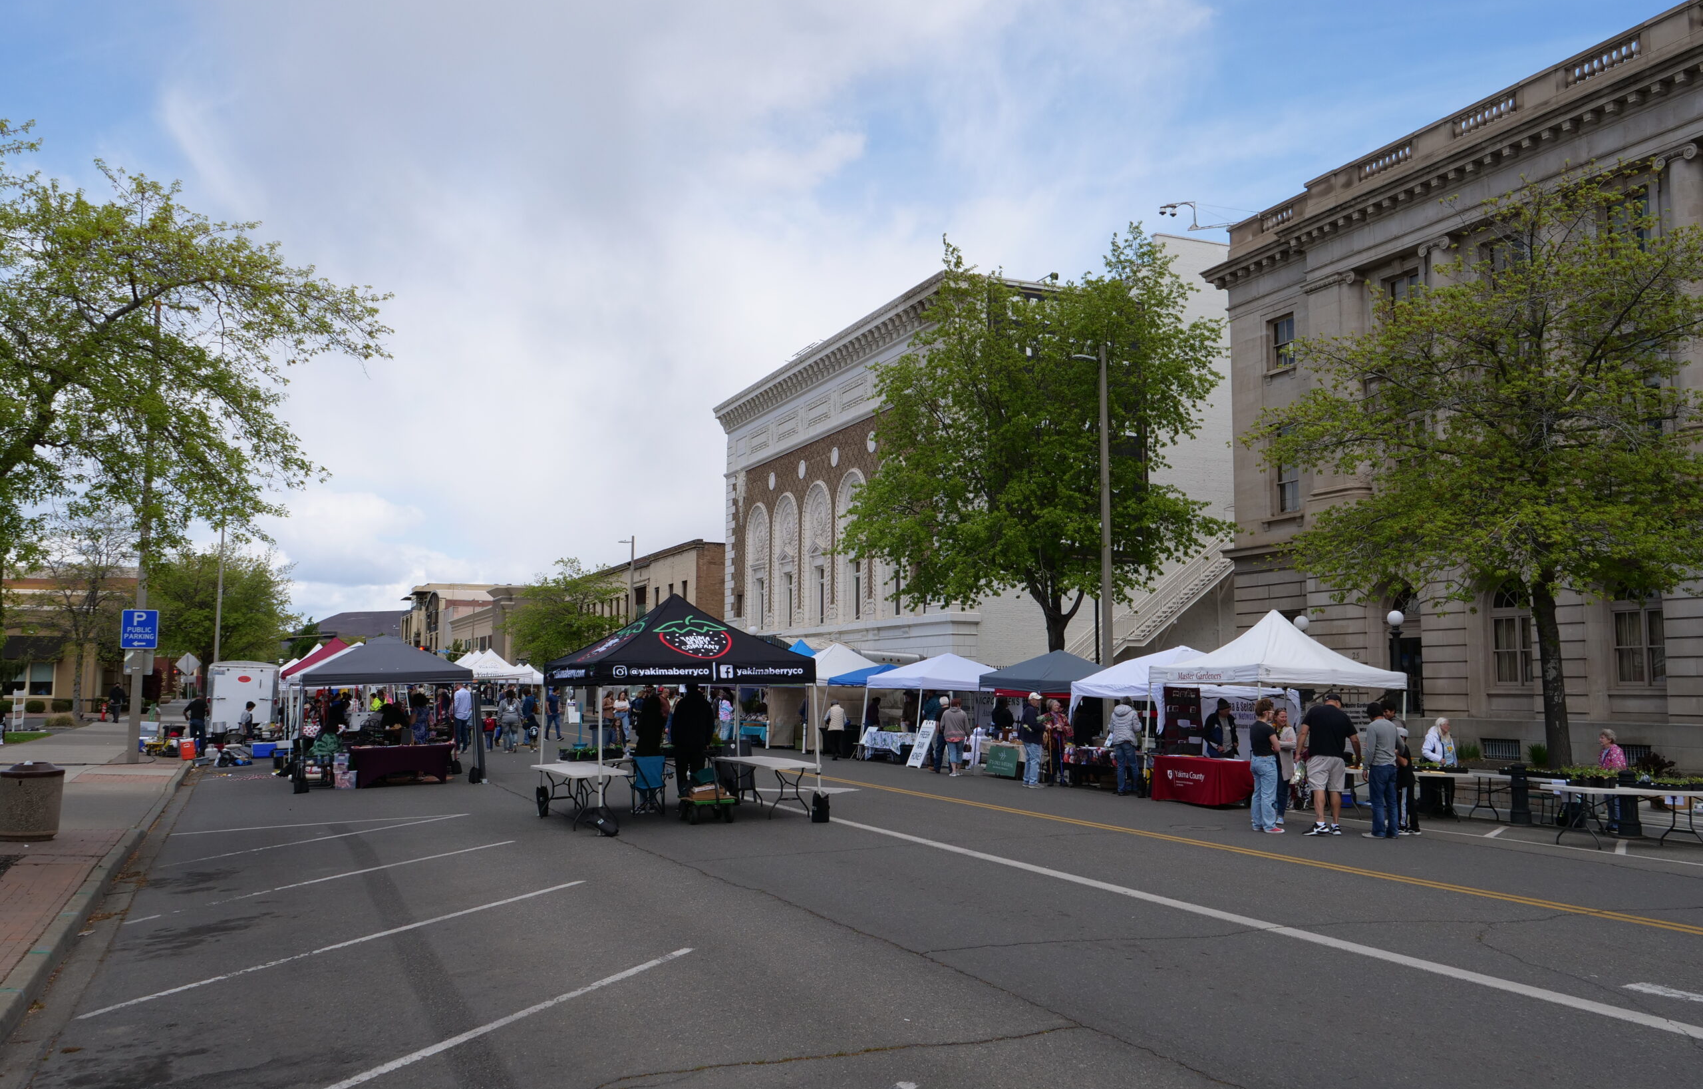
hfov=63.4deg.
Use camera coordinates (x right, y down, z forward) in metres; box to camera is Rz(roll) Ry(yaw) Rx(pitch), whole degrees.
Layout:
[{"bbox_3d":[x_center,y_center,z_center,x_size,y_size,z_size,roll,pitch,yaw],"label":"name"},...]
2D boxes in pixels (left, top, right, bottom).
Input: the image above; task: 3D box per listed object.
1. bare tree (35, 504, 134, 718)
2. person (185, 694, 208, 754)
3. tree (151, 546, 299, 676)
[{"bbox_3d":[-34.737,3.072,62.490,4.200,9.780,4.200,3,-6,-23],"label":"bare tree"},{"bbox_3d":[-17.231,4.759,36.300,0.560,1.670,0.420,2,-6,-20],"label":"person"},{"bbox_3d":[-32.394,4.571,71.264,7.200,8.700,7.200,3,-6,-23],"label":"tree"}]

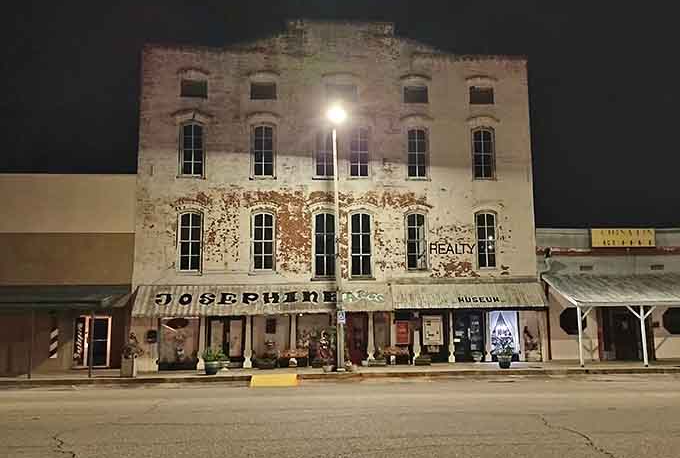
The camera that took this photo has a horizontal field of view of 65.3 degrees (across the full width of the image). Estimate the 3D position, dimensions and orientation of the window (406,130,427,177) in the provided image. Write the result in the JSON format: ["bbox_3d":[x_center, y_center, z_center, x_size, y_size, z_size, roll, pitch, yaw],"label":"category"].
[{"bbox_3d":[3.456,-3.411,23.964,0.916,2.314,0.200,0,-7,-4],"label":"window"}]

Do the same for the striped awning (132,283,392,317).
[{"bbox_3d":[-2.976,2.849,21.451,10.246,1.198,0.750,0,-8,-5],"label":"striped awning"}]

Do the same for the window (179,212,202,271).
[{"bbox_3d":[-6.418,0.537,22.771,1.012,2.500,0.200,0,-7,-4],"label":"window"}]

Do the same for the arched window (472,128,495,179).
[{"bbox_3d":[6.378,-3.361,23.532,1.026,2.357,0.180,0,-8,-5],"label":"arched window"}]

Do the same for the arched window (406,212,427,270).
[{"bbox_3d":[3.298,0.535,22.721,0.914,2.501,0.180,0,-8,-5],"label":"arched window"}]

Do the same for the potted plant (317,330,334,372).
[{"bbox_3d":[-0.546,4.695,20.330,0.678,1.626,0.620,0,-7,-6],"label":"potted plant"}]

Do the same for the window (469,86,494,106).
[{"bbox_3d":[6.541,-6.171,24.517,1.230,0.864,0.200,0,-7,-4],"label":"window"}]

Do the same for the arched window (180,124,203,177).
[{"bbox_3d":[-6.245,-3.356,22.458,0.996,2.379,0.180,0,-8,-5],"label":"arched window"}]

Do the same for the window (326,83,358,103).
[{"bbox_3d":[0.112,-6.120,23.779,1.444,0.933,0.180,0,-7,-6],"label":"window"}]

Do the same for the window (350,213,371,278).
[{"bbox_3d":[0.945,0.695,23.035,0.987,2.833,0.180,0,-7,-6],"label":"window"}]

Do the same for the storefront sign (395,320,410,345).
[{"bbox_3d":[2.615,4.312,22.100,0.654,0.983,0.060,0,-8,-5],"label":"storefront sign"}]

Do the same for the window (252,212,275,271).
[{"bbox_3d":[-3.317,0.542,22.999,0.946,2.525,0.200,0,-7,-4],"label":"window"}]

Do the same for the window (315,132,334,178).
[{"bbox_3d":[-0.637,-3.241,22.919,0.930,2.182,0.180,0,-8,-5],"label":"window"}]

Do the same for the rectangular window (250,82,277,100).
[{"bbox_3d":[-3.430,-6.165,23.782,1.156,0.838,0.200,0,-7,-4],"label":"rectangular window"}]

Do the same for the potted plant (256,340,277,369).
[{"bbox_3d":[-2.985,5.057,21.544,0.997,1.246,0.650,0,-7,-6],"label":"potted plant"}]

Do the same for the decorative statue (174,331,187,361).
[{"bbox_3d":[-6.787,5.000,22.571,0.501,1.337,0.400,0,-7,-4],"label":"decorative statue"}]

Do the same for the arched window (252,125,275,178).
[{"bbox_3d":[-3.328,-3.372,23.074,0.948,2.409,0.180,0,-7,-6],"label":"arched window"}]

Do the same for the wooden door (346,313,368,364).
[{"bbox_3d":[0.737,4.544,22.009,0.898,2.199,0.100,0,-8,-5],"label":"wooden door"}]

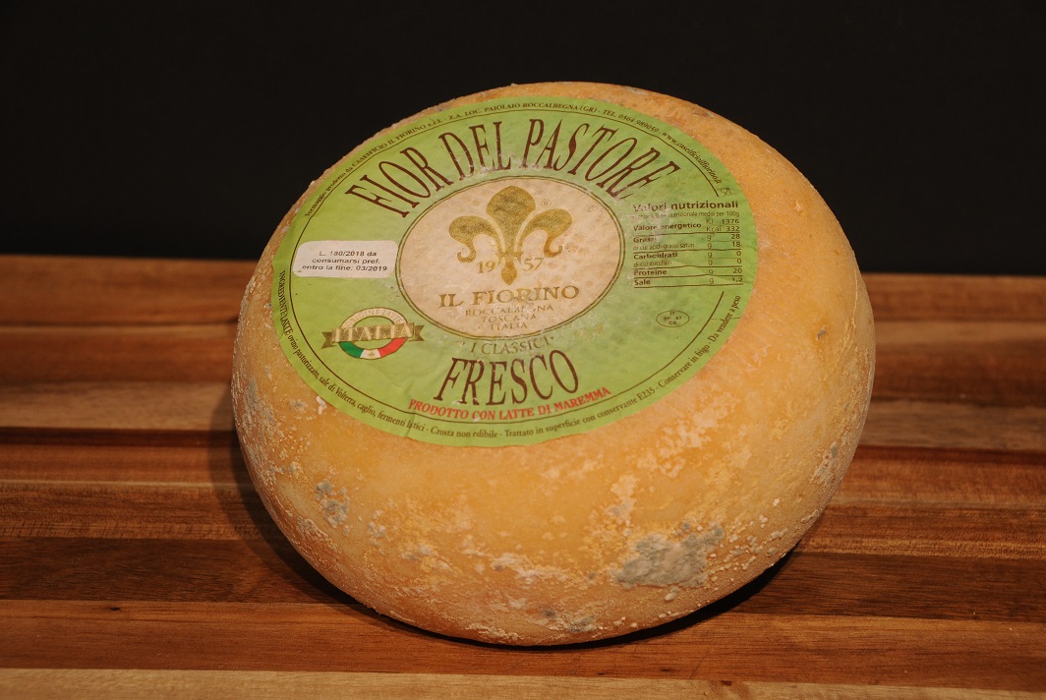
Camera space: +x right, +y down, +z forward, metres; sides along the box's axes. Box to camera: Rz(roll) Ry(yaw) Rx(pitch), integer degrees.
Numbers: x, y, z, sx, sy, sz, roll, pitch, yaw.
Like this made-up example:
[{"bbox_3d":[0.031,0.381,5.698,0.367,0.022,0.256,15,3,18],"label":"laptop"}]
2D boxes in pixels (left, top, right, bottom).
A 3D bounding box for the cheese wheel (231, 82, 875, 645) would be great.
[{"bbox_3d":[0.008,0.001,0.719,0.188,0.084,0.188,-4,47,4],"label":"cheese wheel"}]

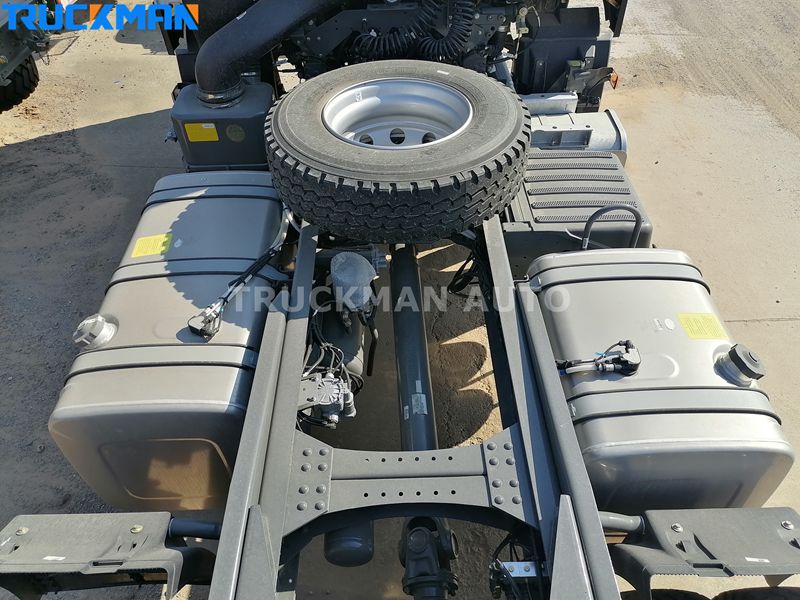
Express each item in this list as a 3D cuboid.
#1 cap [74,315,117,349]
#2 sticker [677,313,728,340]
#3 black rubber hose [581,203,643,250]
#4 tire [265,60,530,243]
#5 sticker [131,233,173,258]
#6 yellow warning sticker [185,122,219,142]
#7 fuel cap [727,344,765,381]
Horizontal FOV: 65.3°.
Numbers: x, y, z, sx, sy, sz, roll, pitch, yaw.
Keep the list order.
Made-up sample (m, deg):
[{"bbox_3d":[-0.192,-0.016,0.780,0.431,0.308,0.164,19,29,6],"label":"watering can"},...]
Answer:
[{"bbox_3d":[-1.062,0.115,2.174,0.113,0.065,0.113,-25,40,23],"label":"cap"},{"bbox_3d":[1.088,0.096,2.245,0.168,0.006,0.125,9,43,-10],"label":"sticker"},{"bbox_3d":[0.922,-0.296,2.667,0.240,0.290,0.045,-1,44,0],"label":"black rubber hose"},{"bbox_3d":[-0.006,-0.660,2.588,1.080,0.295,1.080,-1,44,0],"label":"tire"},{"bbox_3d":[-1.022,-0.222,2.586,0.158,0.006,0.123,-8,44,6],"label":"sticker"},{"bbox_3d":[-0.960,-0.811,3.034,0.145,0.094,0.005,-1,44,0],"label":"yellow warning sticker"},{"bbox_3d":[1.139,0.205,2.044,0.116,0.042,0.116,21,40,-21],"label":"fuel cap"}]

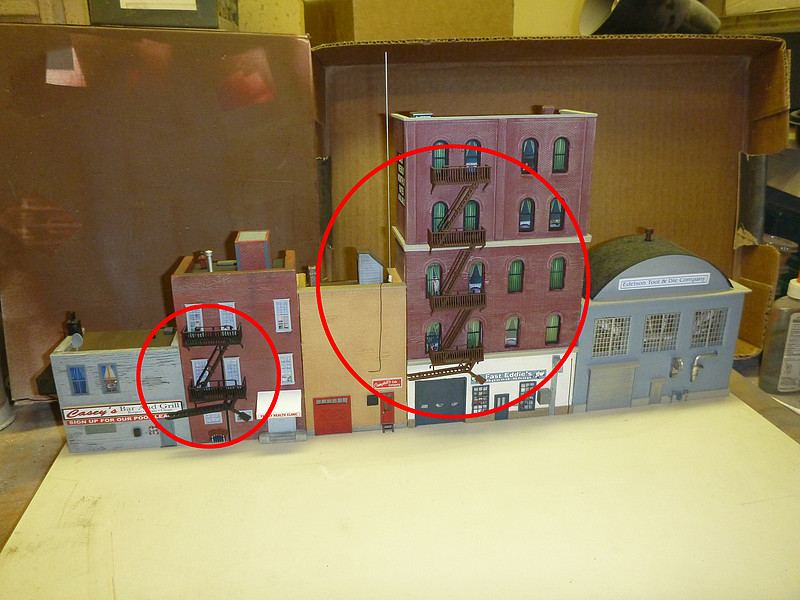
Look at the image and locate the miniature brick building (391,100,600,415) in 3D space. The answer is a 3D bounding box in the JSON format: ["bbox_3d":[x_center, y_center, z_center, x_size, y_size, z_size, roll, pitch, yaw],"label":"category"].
[{"bbox_3d":[0.074,-0.028,0.551,0.150,0.258,0.079,-3,19,-8],"label":"miniature brick building"}]

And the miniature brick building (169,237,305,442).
[{"bbox_3d":[-0.129,0.031,0.536,0.093,0.161,0.068,-3,19,-8],"label":"miniature brick building"}]

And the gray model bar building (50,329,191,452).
[{"bbox_3d":[-0.222,0.070,0.537,0.094,0.088,0.056,-3,19,-8],"label":"gray model bar building"}]

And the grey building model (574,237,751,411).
[{"bbox_3d":[0.224,0.016,0.593,0.159,0.144,0.068,-4,19,-9],"label":"grey building model"}]

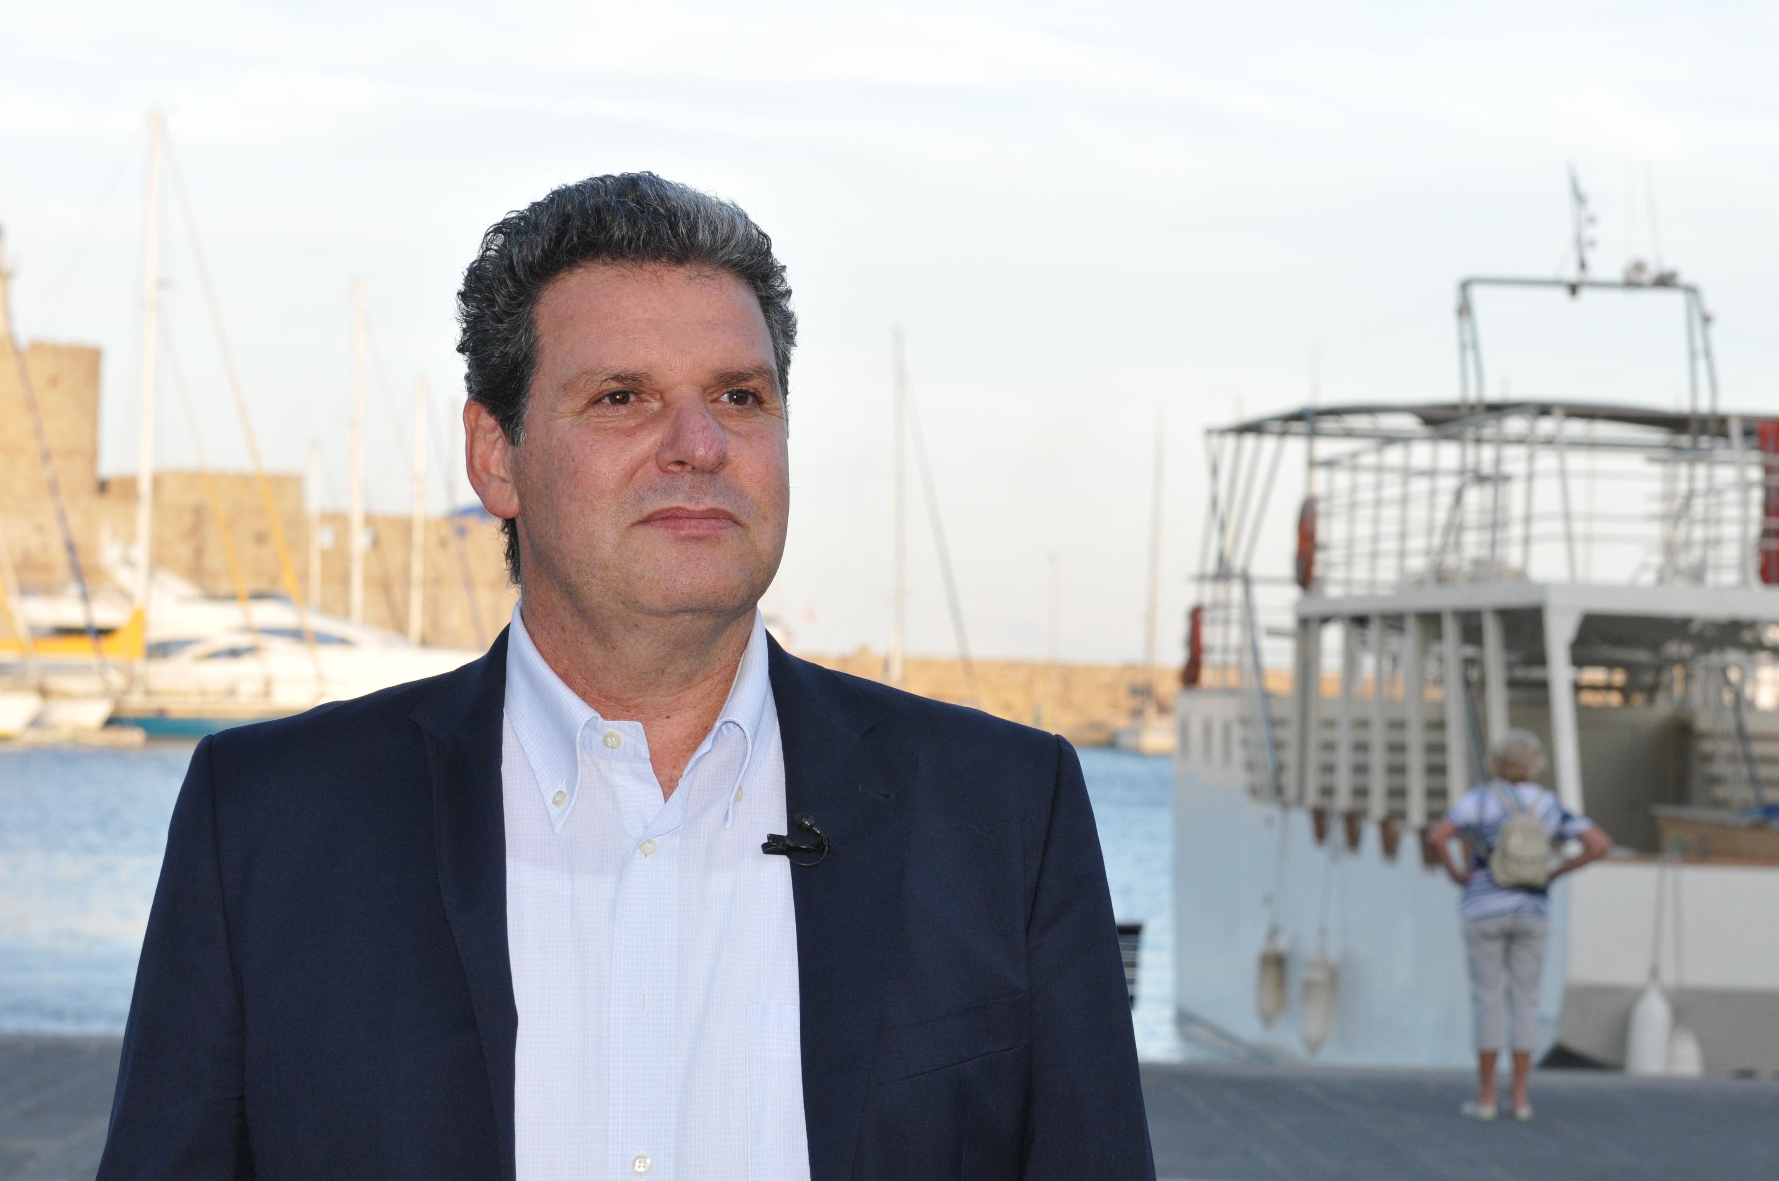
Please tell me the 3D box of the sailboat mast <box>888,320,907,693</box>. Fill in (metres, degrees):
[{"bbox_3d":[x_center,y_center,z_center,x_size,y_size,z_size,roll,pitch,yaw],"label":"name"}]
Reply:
[{"bbox_3d":[0.277,-2.641,195.000,0.200,14.400,0.200,0,-1,0],"label":"sailboat mast"}]

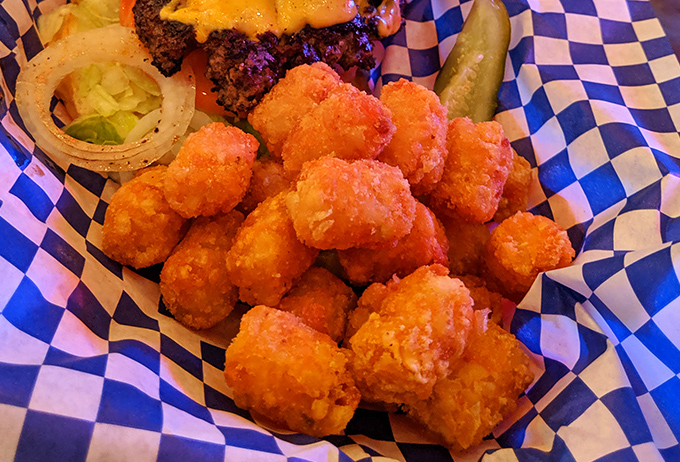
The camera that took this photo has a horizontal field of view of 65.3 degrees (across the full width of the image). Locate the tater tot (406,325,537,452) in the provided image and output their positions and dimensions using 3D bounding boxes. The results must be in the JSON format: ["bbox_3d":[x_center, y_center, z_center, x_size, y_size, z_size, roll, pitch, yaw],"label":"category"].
[{"bbox_3d":[0.041,0.049,0.168,0.038,0.028,0.028,-39,57,-10],"label":"tater tot"}]

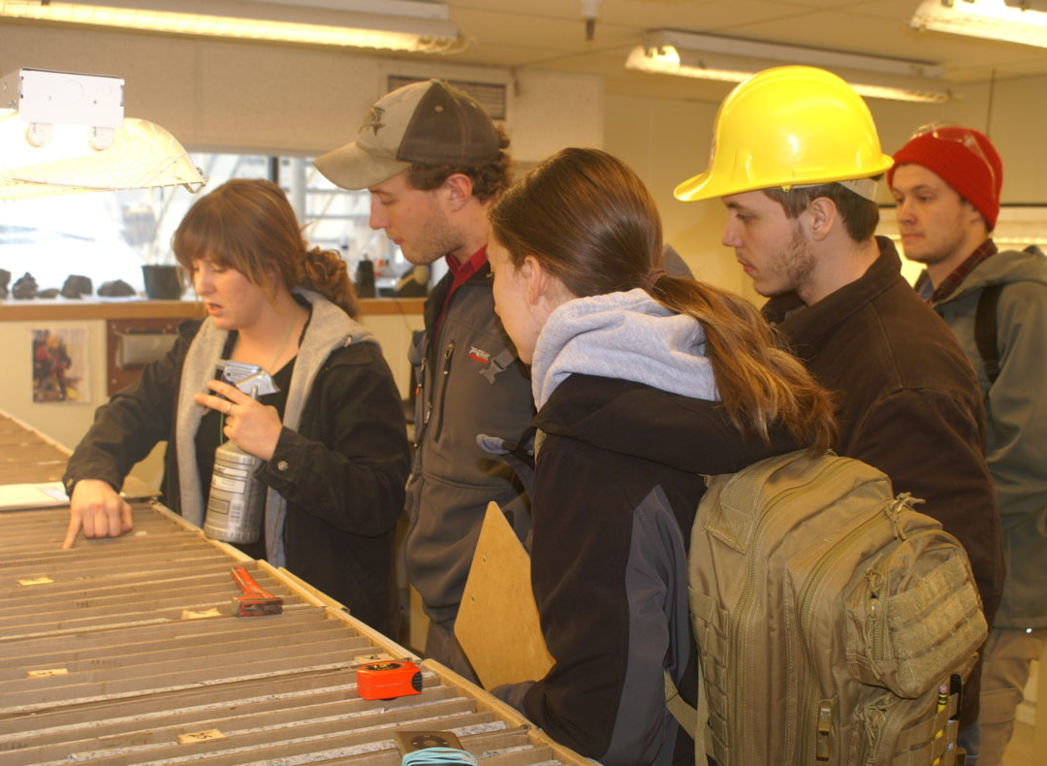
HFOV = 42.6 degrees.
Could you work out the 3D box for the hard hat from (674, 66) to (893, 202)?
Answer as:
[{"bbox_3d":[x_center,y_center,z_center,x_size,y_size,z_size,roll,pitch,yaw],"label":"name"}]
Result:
[{"bbox_3d":[0.346,-0.333,1.790,0.287,0.155,0.225,-7,4,9],"label":"hard hat"}]

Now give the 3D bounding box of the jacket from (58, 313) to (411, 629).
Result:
[{"bbox_3d":[-0.496,0.183,2.298,0.550,0.660,0.450,5,7,40],"label":"jacket"}]

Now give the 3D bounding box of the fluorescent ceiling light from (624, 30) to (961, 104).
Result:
[{"bbox_3d":[1.110,-1.283,5.440,1.600,0.140,0.310,-3,7,-33],"label":"fluorescent ceiling light"}]

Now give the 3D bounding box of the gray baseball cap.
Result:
[{"bbox_3d":[-0.167,-0.360,1.950,0.272,0.155,0.185,-6,6,-6],"label":"gray baseball cap"}]

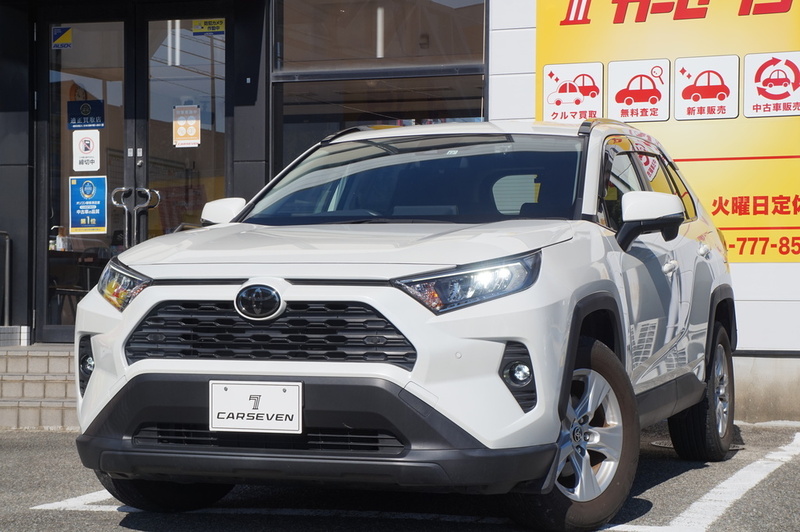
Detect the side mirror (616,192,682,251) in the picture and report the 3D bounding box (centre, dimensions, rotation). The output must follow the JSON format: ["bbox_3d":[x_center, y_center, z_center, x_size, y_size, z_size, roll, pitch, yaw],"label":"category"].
[{"bbox_3d":[1.002,-0.185,6.652,0.255,0.235,0.175,0,-1,21],"label":"side mirror"}]

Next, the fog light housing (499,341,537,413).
[{"bbox_3d":[0.384,0.363,5.417,0.135,0.240,0.120,0,-1,9],"label":"fog light housing"}]

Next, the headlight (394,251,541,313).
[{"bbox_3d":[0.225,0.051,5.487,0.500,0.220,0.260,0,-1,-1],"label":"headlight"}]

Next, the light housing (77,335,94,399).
[{"bbox_3d":[-1.114,0.367,5.980,0.135,0.240,0.120,0,-1,33],"label":"light housing"}]

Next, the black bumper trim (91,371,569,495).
[{"bbox_3d":[-0.394,0.554,5.621,1.770,0.405,0.510,0,-1,21],"label":"black bumper trim"}]

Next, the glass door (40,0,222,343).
[{"bbox_3d":[-1.904,-0.650,11.900,1.470,2.370,0.080,0,-1,19],"label":"glass door"}]

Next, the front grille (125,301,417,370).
[{"bbox_3d":[-0.451,0.228,5.471,1.070,0.240,0.140,0,-1,21],"label":"front grille"}]

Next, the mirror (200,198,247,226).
[{"bbox_3d":[-0.767,-0.180,7.317,0.255,0.235,0.175,0,-1,21],"label":"mirror"}]

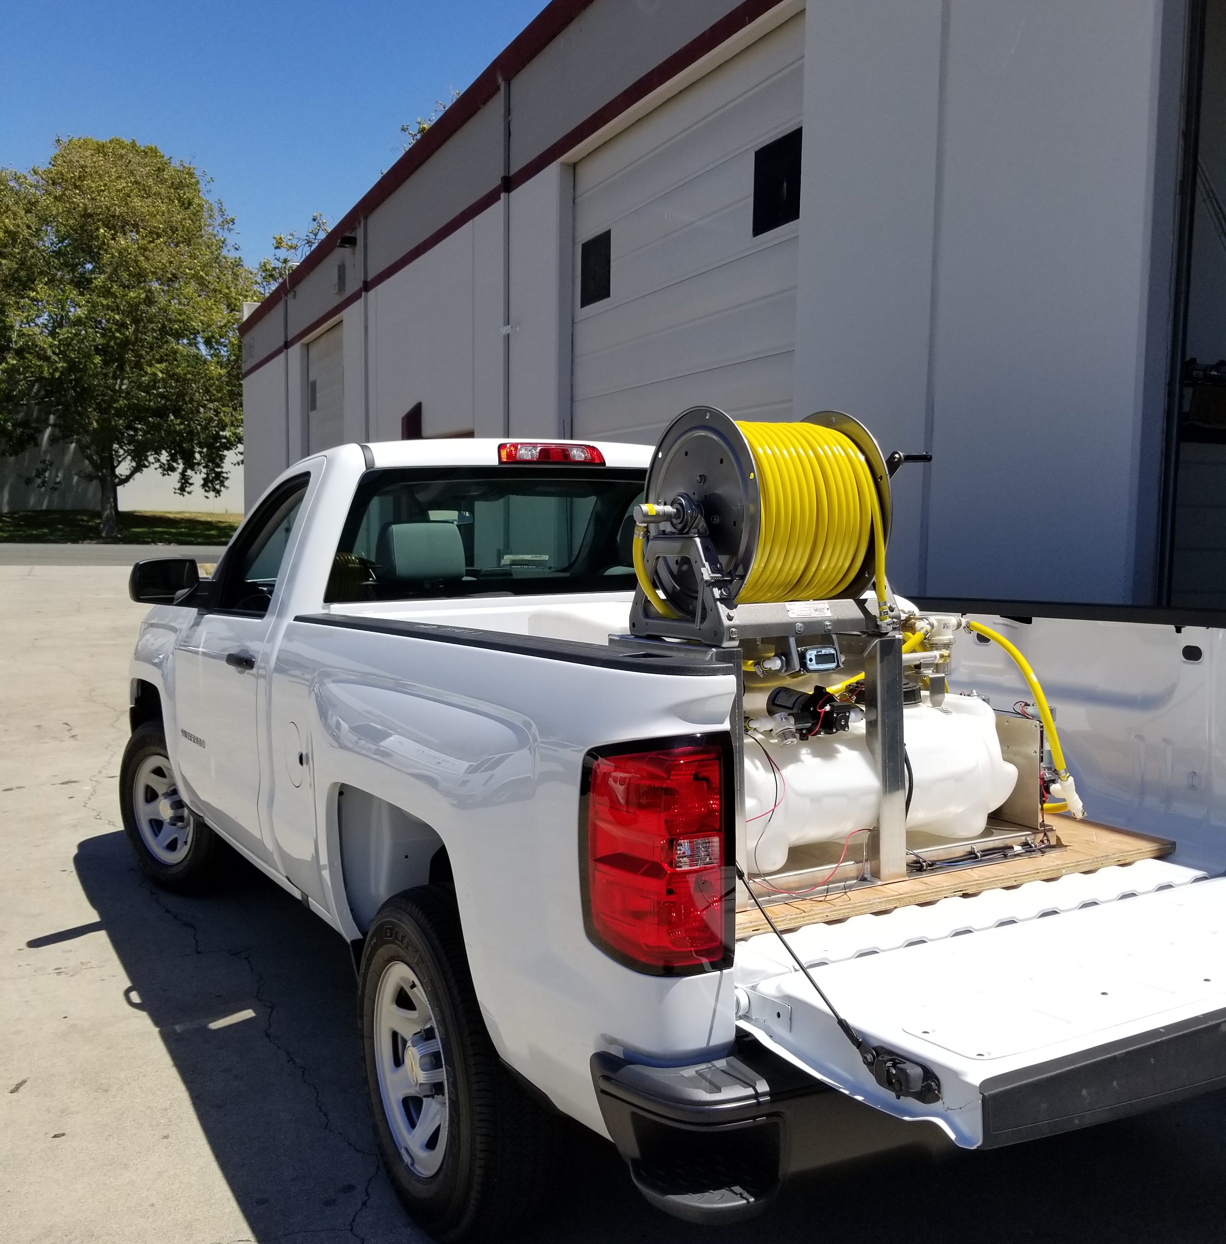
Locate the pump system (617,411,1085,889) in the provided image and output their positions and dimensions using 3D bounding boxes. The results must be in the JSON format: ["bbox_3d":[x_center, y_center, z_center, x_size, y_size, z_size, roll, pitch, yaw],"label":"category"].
[{"bbox_3d":[0.568,0.024,2.868,1.178,0.987,0.584,-2,5,-30],"label":"pump system"}]

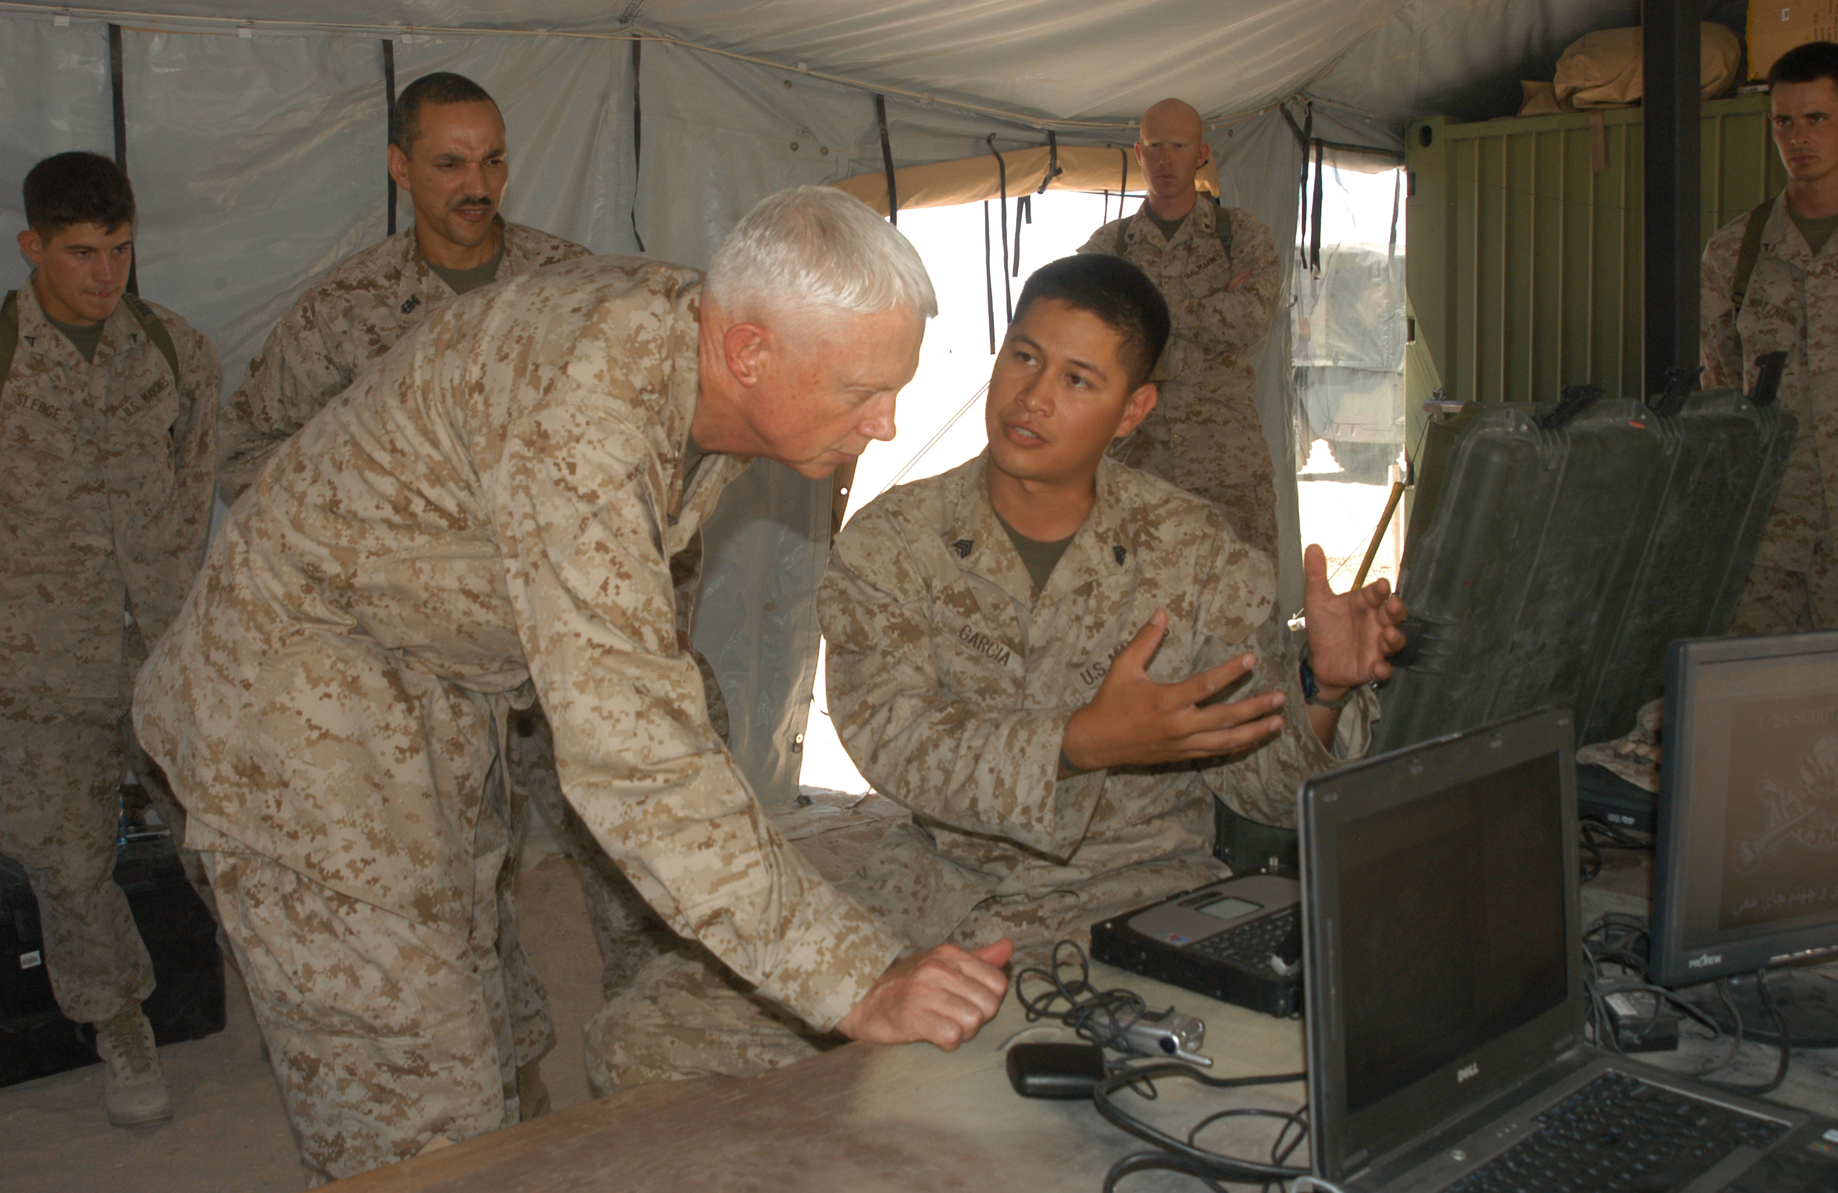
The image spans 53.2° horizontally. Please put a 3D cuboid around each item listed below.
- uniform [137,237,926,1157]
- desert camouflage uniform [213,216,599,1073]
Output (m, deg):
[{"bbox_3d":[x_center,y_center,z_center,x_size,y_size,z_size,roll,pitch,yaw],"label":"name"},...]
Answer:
[{"bbox_3d":[-0.394,0.352,1.827,0.800,1.320,0.560,0,8,8],"label":"uniform"},{"bbox_3d":[-0.700,0.122,2.937,0.660,1.420,0.380,-4,9,-22],"label":"desert camouflage uniform"}]

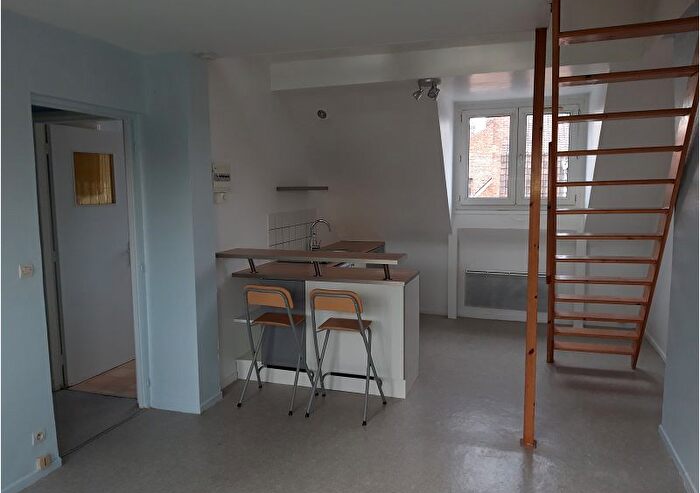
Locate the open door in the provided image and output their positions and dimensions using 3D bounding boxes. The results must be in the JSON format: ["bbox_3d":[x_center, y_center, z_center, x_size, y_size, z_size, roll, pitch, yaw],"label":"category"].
[{"bbox_3d":[-2.168,0.056,4.516,0.042,2.060,0.820,2,7,18],"label":"open door"}]

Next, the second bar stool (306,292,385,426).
[{"bbox_3d":[-0.036,0.713,3.722,0.505,0.915,0.445,2,7,18],"label":"second bar stool"}]

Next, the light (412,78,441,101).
[{"bbox_3d":[0.664,-1.333,4.528,0.240,0.150,0.190,2,7,18],"label":"light"}]

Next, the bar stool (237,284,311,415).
[{"bbox_3d":[-0.551,0.697,3.901,0.505,0.915,0.445,2,7,18],"label":"bar stool"}]

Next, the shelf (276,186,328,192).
[{"bbox_3d":[-0.465,-0.587,5.330,0.220,0.039,0.770,2,7,18],"label":"shelf"}]

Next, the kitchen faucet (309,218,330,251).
[{"bbox_3d":[-0.331,-0.126,5.745,0.225,0.350,0.070,2,7,18],"label":"kitchen faucet"}]

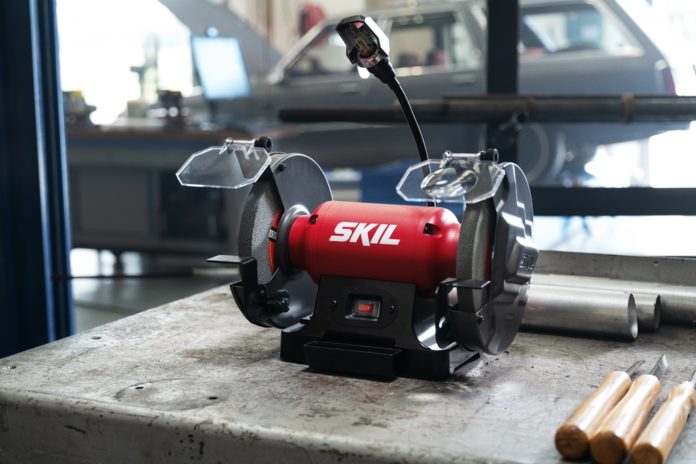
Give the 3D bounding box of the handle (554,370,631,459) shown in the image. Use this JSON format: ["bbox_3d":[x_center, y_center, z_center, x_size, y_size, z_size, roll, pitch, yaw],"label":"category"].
[{"bbox_3d":[0.225,0.157,1.003,0.028,0.028,0.196,4,10,25],"label":"handle"}]

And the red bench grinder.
[{"bbox_3d":[0.026,-0.043,1.196,0.352,0.368,0.222,4,10,27],"label":"red bench grinder"}]

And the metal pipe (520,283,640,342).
[{"bbox_3d":[0.218,0.090,1.363,0.257,0.051,0.051,4,10,28],"label":"metal pipe"}]

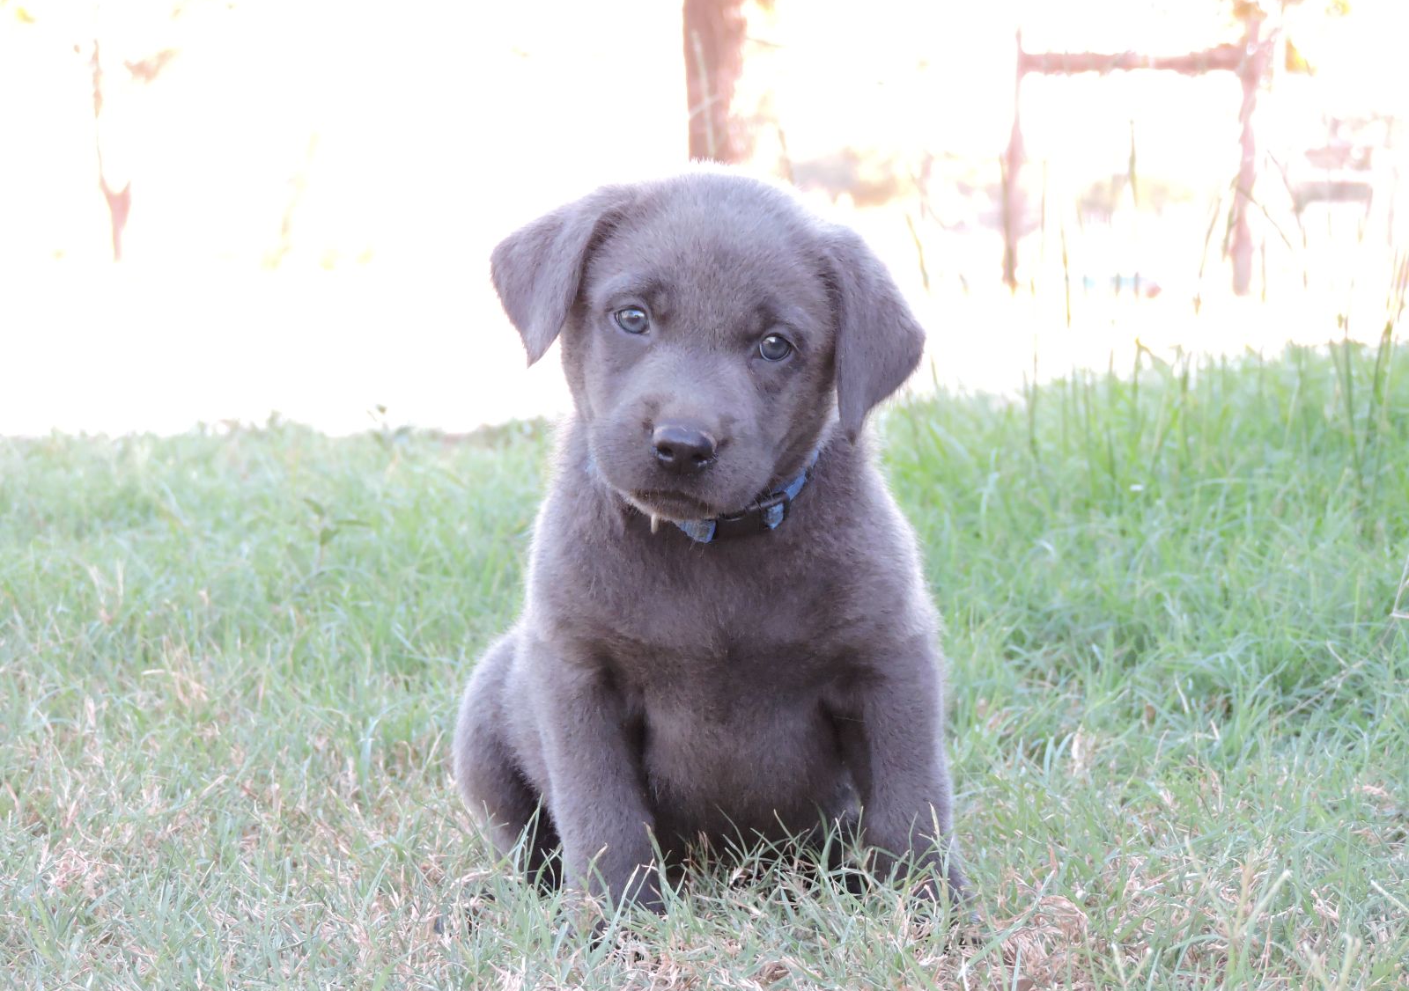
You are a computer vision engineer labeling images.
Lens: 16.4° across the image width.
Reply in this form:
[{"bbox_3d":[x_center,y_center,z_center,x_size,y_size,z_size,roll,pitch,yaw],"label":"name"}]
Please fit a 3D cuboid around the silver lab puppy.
[{"bbox_3d":[0.000,0.021,2.100,0.200,0.320,0.280,-1,3,-16],"label":"silver lab puppy"}]

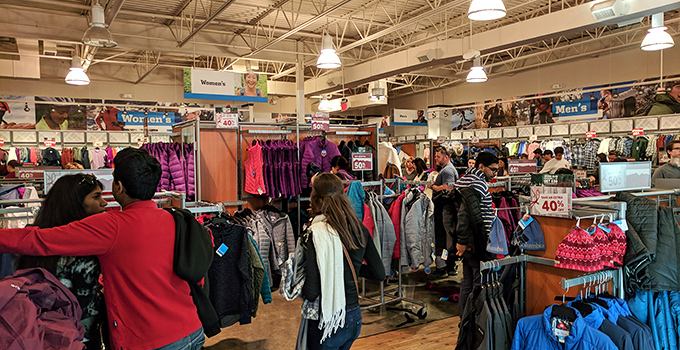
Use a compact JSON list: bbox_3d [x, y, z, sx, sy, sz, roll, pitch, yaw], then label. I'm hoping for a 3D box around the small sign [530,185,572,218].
[{"bbox_3d":[1.230,0.156,2.970,0.015,0.180,0.280,-2,2,-31],"label":"small sign"}]

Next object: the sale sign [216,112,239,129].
[{"bbox_3d":[-1.366,-0.658,6.200,0.280,0.180,0.015,-2,2,-31],"label":"sale sign"}]

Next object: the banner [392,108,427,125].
[{"bbox_3d":[2.069,-1.711,15.200,1.380,0.480,0.060,-2,2,-31],"label":"banner"}]

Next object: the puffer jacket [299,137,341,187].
[{"bbox_3d":[-0.248,-0.159,6.500,0.500,0.660,0.220,-2,2,-31],"label":"puffer jacket"}]

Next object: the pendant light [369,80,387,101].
[{"bbox_3d":[1.310,-2.912,17.600,0.580,0.680,0.580,-1,1,0],"label":"pendant light"}]

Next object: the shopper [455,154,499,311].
[{"bbox_3d":[1.296,0.598,4.850,0.420,1.710,0.500,0,2,13],"label":"shopper"}]

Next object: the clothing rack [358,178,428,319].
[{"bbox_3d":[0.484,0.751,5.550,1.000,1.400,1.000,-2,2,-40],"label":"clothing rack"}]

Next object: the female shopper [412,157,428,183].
[{"bbox_3d":[1.388,0.538,8.700,0.360,1.640,0.450,0,2,18],"label":"female shopper"}]

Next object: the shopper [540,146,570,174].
[{"bbox_3d":[3.688,0.436,8.700,0.550,1.770,0.400,0,2,22],"label":"shopper"}]

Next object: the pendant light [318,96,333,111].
[{"bbox_3d":[-0.585,-2.884,20.600,0.560,0.600,0.560,-1,1,0],"label":"pendant light"}]

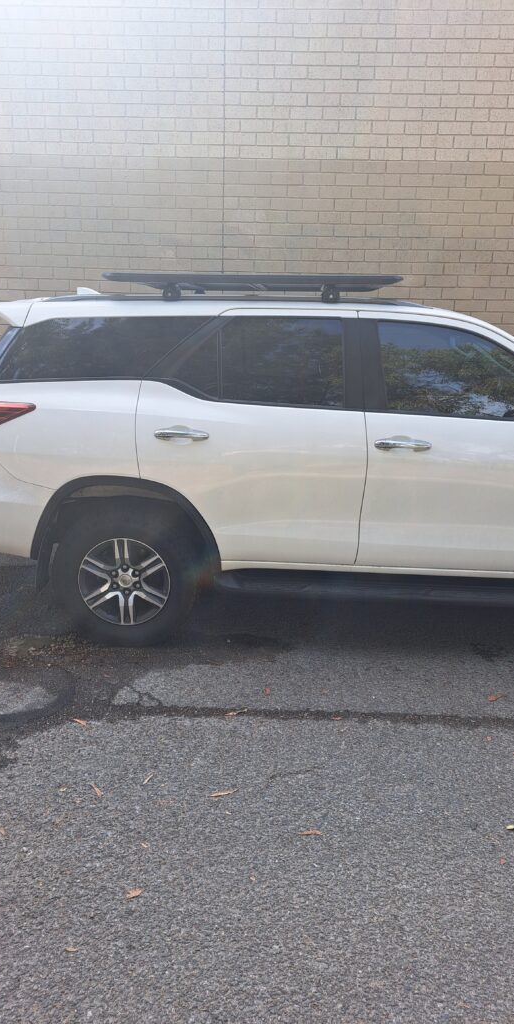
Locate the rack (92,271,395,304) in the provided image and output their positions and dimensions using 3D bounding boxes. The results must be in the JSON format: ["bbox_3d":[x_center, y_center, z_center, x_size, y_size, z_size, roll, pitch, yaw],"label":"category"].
[{"bbox_3d":[0.001,-1.234,4.036,1.520,0.145,1.240,2,14,2],"label":"rack"}]

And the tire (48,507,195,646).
[{"bbox_3d":[-0.659,0.312,3.656,0.755,0.755,0.260,2,14,2],"label":"tire"}]

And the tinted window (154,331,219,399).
[{"bbox_3d":[-0.329,-0.698,3.357,0.315,0.335,0.060,2,-4,2],"label":"tinted window"}]

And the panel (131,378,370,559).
[{"bbox_3d":[-0.031,-0.179,3.416,1.090,0.870,0.120,2,14,2],"label":"panel"}]

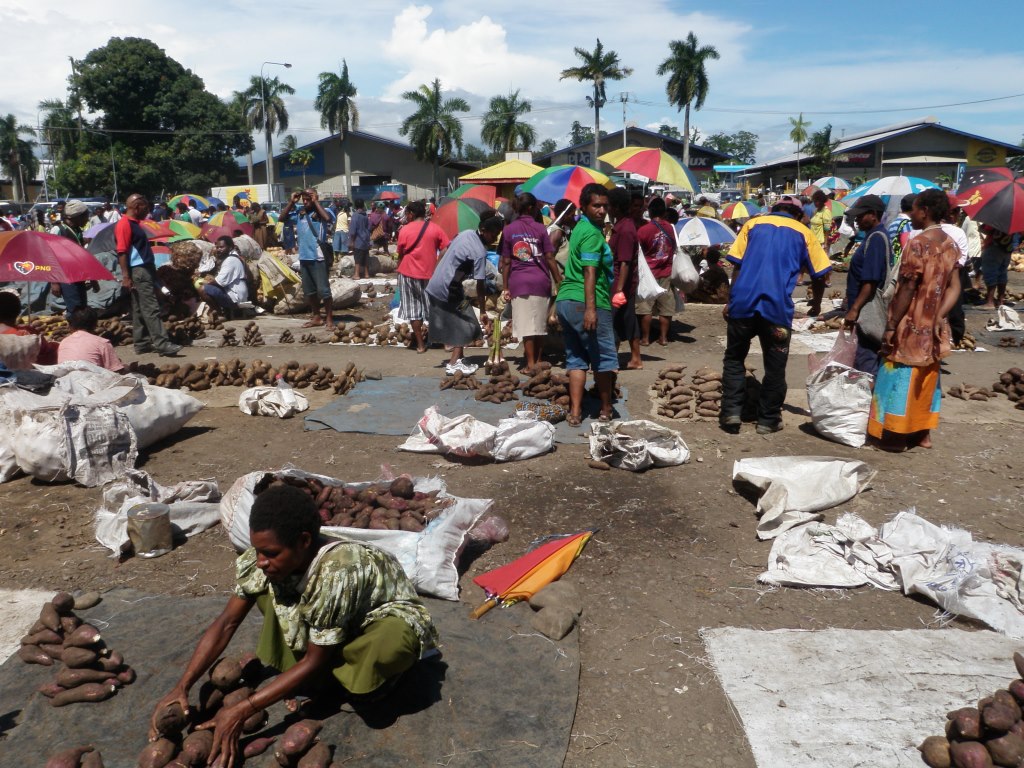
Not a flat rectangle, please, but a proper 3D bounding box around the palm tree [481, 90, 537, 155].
[{"bbox_3d":[-0.289,-19.174,69.489,4.623,10.189,4.623,0,13,0],"label":"palm tree"}]

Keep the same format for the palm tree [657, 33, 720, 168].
[{"bbox_3d":[12.693,-18.902,61.352,4.484,13.215,4.484,0,13,0],"label":"palm tree"}]

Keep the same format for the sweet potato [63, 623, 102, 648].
[{"bbox_3d":[-1.468,0.863,2.830,0.135,0.062,0.065,-5,13,-20],"label":"sweet potato"}]

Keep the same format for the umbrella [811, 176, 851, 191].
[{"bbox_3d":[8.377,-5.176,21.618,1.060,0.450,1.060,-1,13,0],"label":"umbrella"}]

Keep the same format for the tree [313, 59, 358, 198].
[{"bbox_3d":[-12.917,-18.417,63.306,3.400,11.890,3.600,-1,13,0],"label":"tree"}]

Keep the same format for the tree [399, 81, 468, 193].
[{"bbox_3d":[-5.749,-17.796,63.142,5.200,10.400,5.200,-1,13,0],"label":"tree"}]

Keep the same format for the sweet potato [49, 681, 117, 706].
[{"bbox_3d":[-1.388,1.004,2.684,0.205,0.058,0.058,-5,13,-14],"label":"sweet potato"}]

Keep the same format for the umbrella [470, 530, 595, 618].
[{"bbox_3d":[0.128,0.754,3.542,0.290,0.140,0.972,9,16,34],"label":"umbrella"}]

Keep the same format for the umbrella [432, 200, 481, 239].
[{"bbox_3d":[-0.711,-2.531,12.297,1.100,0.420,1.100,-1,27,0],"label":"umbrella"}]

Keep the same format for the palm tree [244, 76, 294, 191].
[{"bbox_3d":[-20.577,-20.355,71.275,4.310,11.713,4.310,0,13,0],"label":"palm tree"}]

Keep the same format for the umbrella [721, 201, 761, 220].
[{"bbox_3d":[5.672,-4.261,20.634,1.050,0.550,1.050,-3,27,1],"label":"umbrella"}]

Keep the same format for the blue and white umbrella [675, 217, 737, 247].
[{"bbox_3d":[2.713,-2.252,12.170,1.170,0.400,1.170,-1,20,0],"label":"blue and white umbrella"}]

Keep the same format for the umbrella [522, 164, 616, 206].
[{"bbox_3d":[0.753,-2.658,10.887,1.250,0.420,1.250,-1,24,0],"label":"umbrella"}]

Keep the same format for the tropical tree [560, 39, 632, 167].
[{"bbox_3d":[6.369,-19.004,62.411,5.300,13.190,5.300,-1,12,0],"label":"tropical tree"}]

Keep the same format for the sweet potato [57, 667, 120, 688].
[{"bbox_3d":[-1.325,0.919,2.592,0.195,0.055,0.060,0,12,3],"label":"sweet potato"}]

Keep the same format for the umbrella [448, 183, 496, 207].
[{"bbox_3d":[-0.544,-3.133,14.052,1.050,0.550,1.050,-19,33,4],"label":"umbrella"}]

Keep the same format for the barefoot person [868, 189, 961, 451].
[{"bbox_3d":[2.519,-0.395,5.078,0.480,1.558,0.360,-9,15,-30],"label":"barefoot person"}]

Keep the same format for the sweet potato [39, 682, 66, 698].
[{"bbox_3d":[-1.459,0.981,2.665,0.155,0.062,0.065,-1,13,-6],"label":"sweet potato"}]

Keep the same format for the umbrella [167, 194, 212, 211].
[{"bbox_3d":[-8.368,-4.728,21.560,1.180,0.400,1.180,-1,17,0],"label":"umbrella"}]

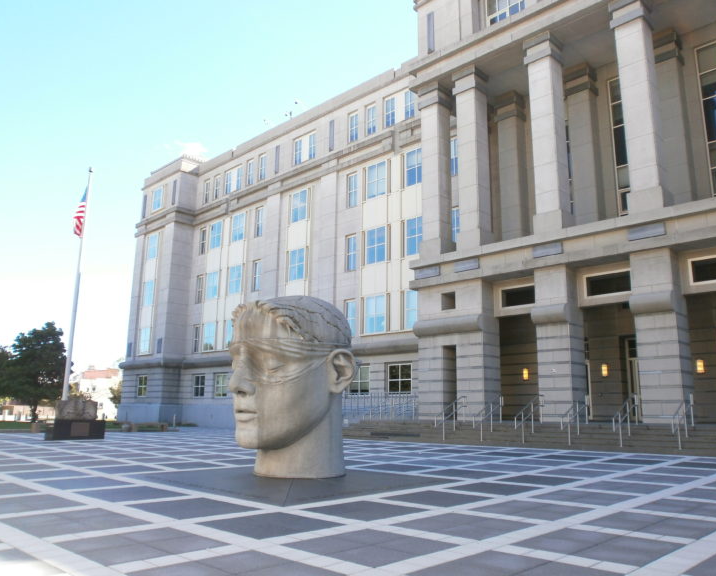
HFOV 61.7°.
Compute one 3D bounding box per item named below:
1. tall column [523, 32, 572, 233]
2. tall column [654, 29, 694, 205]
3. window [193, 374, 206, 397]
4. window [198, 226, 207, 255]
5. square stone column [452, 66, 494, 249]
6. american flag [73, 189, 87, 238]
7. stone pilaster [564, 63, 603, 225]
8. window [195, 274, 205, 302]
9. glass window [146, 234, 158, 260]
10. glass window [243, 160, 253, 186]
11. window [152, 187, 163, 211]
[{"bbox_3d":[7.621,-6.110,23.864,1.140,8.302,1.120,-11,-16,43],"label":"tall column"},{"bbox_3d":[12.429,-6.251,23.661,1.080,7.850,0.980,-11,-17,42],"label":"tall column"},{"bbox_3d":[-12.487,7.782,47.396,1.694,1.630,0.200,-11,-16,43],"label":"window"},{"bbox_3d":[-12.276,-3.683,47.616,0.787,2.144,0.150,-11,-16,42],"label":"window"},{"bbox_3d":[5.111,-5.652,26.572,1.200,8.300,1.140,-11,-16,43],"label":"square stone column"},{"bbox_3d":[-12.990,-3.576,28.000,0.480,2.420,0.380,6,-13,-25],"label":"american flag"},{"bbox_3d":[9.882,-5.773,26.013,1.080,7.850,0.980,-11,-17,42],"label":"stone pilaster"},{"bbox_3d":[-13.057,0.098,49.418,1.020,2.250,0.200,-11,-16,43],"label":"window"},{"bbox_3d":[-18.071,-3.607,52.819,1.620,2.060,0.200,-11,-16,43],"label":"glass window"},{"bbox_3d":[-7.945,-8.554,44.510,0.832,1.895,0.150,-11,-16,42],"label":"glass window"},{"bbox_3d":[-17.875,-7.953,53.590,1.692,2.096,0.200,-11,-16,43],"label":"window"}]

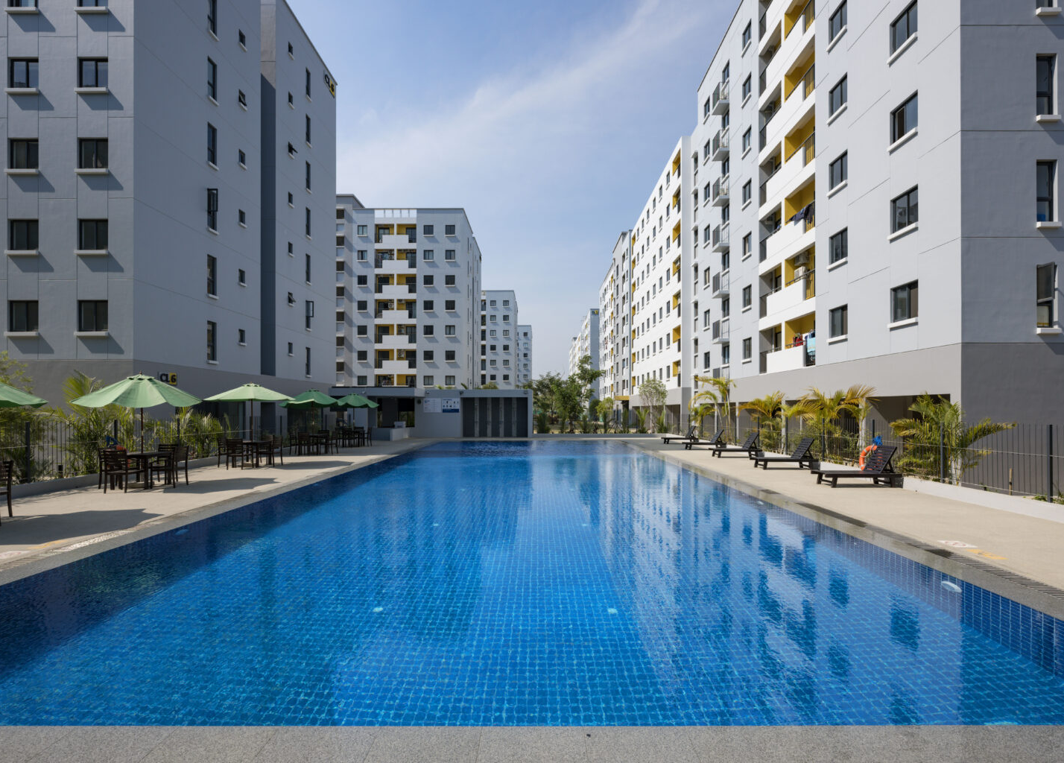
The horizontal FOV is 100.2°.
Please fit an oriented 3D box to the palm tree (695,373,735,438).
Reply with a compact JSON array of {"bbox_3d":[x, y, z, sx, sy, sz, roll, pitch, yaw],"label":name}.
[{"bbox_3d":[9.044,1.408,21.900,1.950,3.400,1.800,0,-2,1],"label":"palm tree"}]

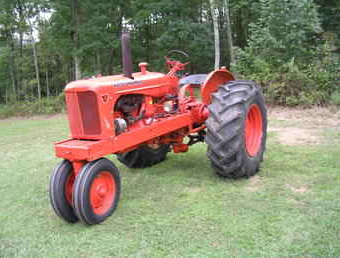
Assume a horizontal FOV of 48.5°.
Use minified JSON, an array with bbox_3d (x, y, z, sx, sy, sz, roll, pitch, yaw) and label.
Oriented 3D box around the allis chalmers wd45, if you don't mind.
[{"bbox_3d":[-0.190,-0.195,4.920,1.950,2.010,3.270,3,10,33],"label":"allis chalmers wd45"}]

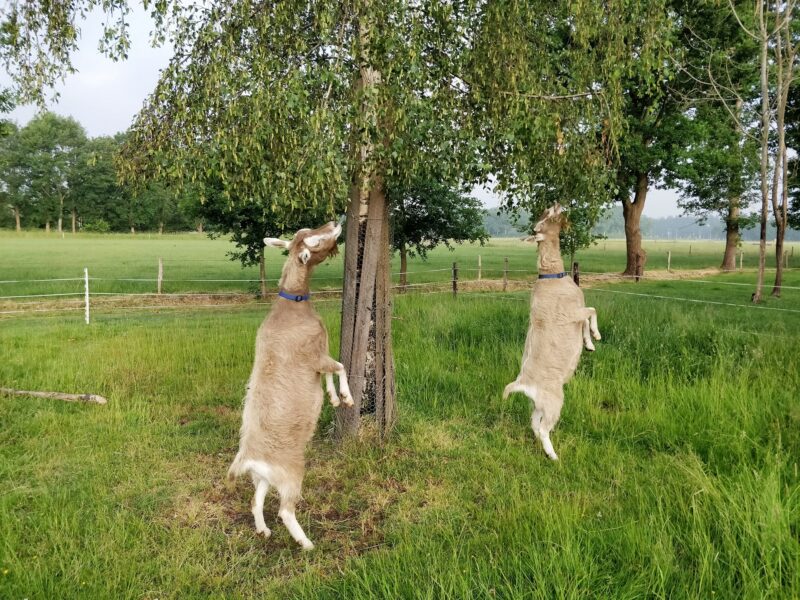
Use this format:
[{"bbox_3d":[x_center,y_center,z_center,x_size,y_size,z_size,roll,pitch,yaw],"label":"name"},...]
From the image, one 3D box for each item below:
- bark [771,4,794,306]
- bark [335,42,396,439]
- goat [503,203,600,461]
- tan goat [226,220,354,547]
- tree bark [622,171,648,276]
[{"bbox_3d":[9.859,-3.728,14.314,0.500,7.377,0.420,1,7,0],"label":"bark"},{"bbox_3d":[-0.262,-0.372,4.208,0.480,2.989,0.480,1,7,0],"label":"bark"},{"bbox_3d":[1.051,0.243,3.853,0.640,1.790,0.370,0,7,-8],"label":"goat"},{"bbox_3d":[-0.557,0.460,2.824,0.600,1.682,0.380,-4,9,-36],"label":"tan goat"},{"bbox_3d":[9.128,-2.962,21.503,0.900,4.033,0.800,1,7,0],"label":"tree bark"}]

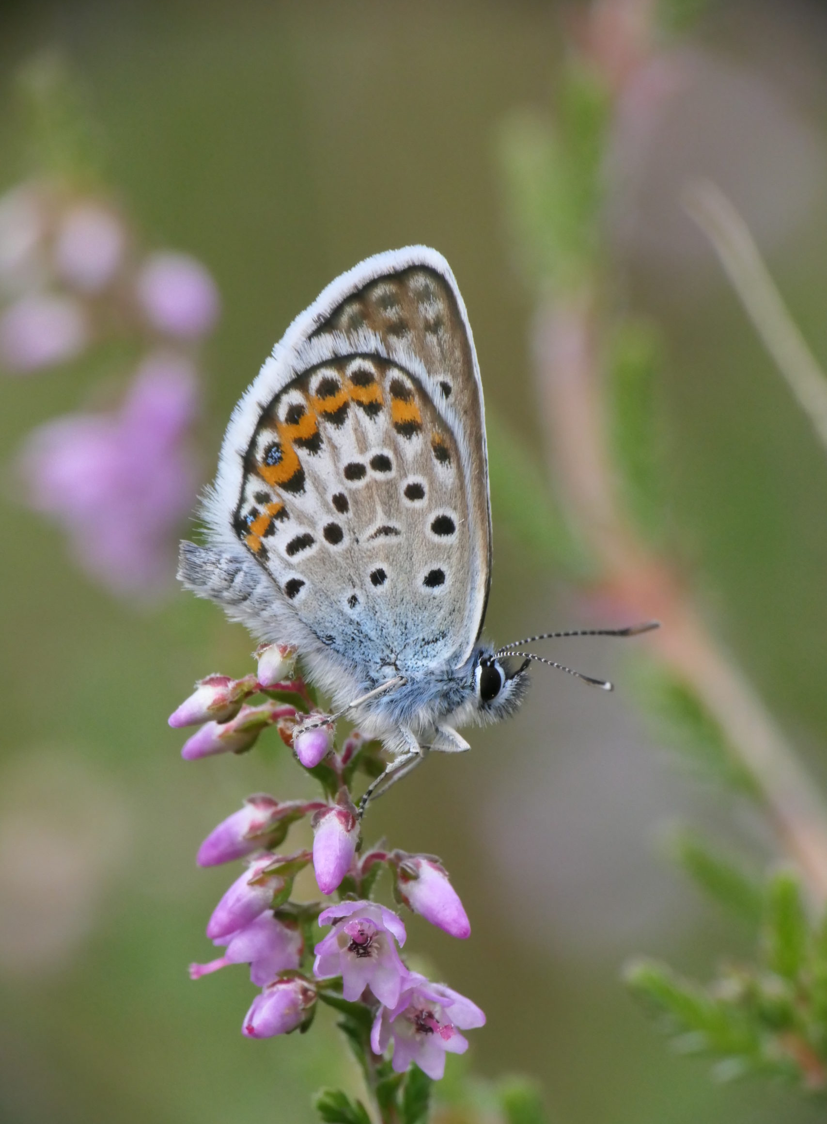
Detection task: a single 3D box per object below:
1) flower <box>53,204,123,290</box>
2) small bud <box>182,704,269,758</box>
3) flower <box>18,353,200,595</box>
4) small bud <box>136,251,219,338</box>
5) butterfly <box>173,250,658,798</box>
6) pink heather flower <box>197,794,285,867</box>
[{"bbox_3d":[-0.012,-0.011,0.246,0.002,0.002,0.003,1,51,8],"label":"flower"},{"bbox_3d":[-0.006,0.006,0.225,0.003,0.002,0.002,-26,15,-9],"label":"small bud"},{"bbox_3d":[-0.011,-0.003,0.246,0.006,0.008,0.005,8,16,37],"label":"flower"},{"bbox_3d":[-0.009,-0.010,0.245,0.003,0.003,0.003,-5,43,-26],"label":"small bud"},{"bbox_3d":[0.001,-0.001,0.225,0.016,0.019,0.005,18,5,10],"label":"butterfly"},{"bbox_3d":[-0.006,0.009,0.225,0.003,0.002,0.002,-35,19,-12],"label":"pink heather flower"}]

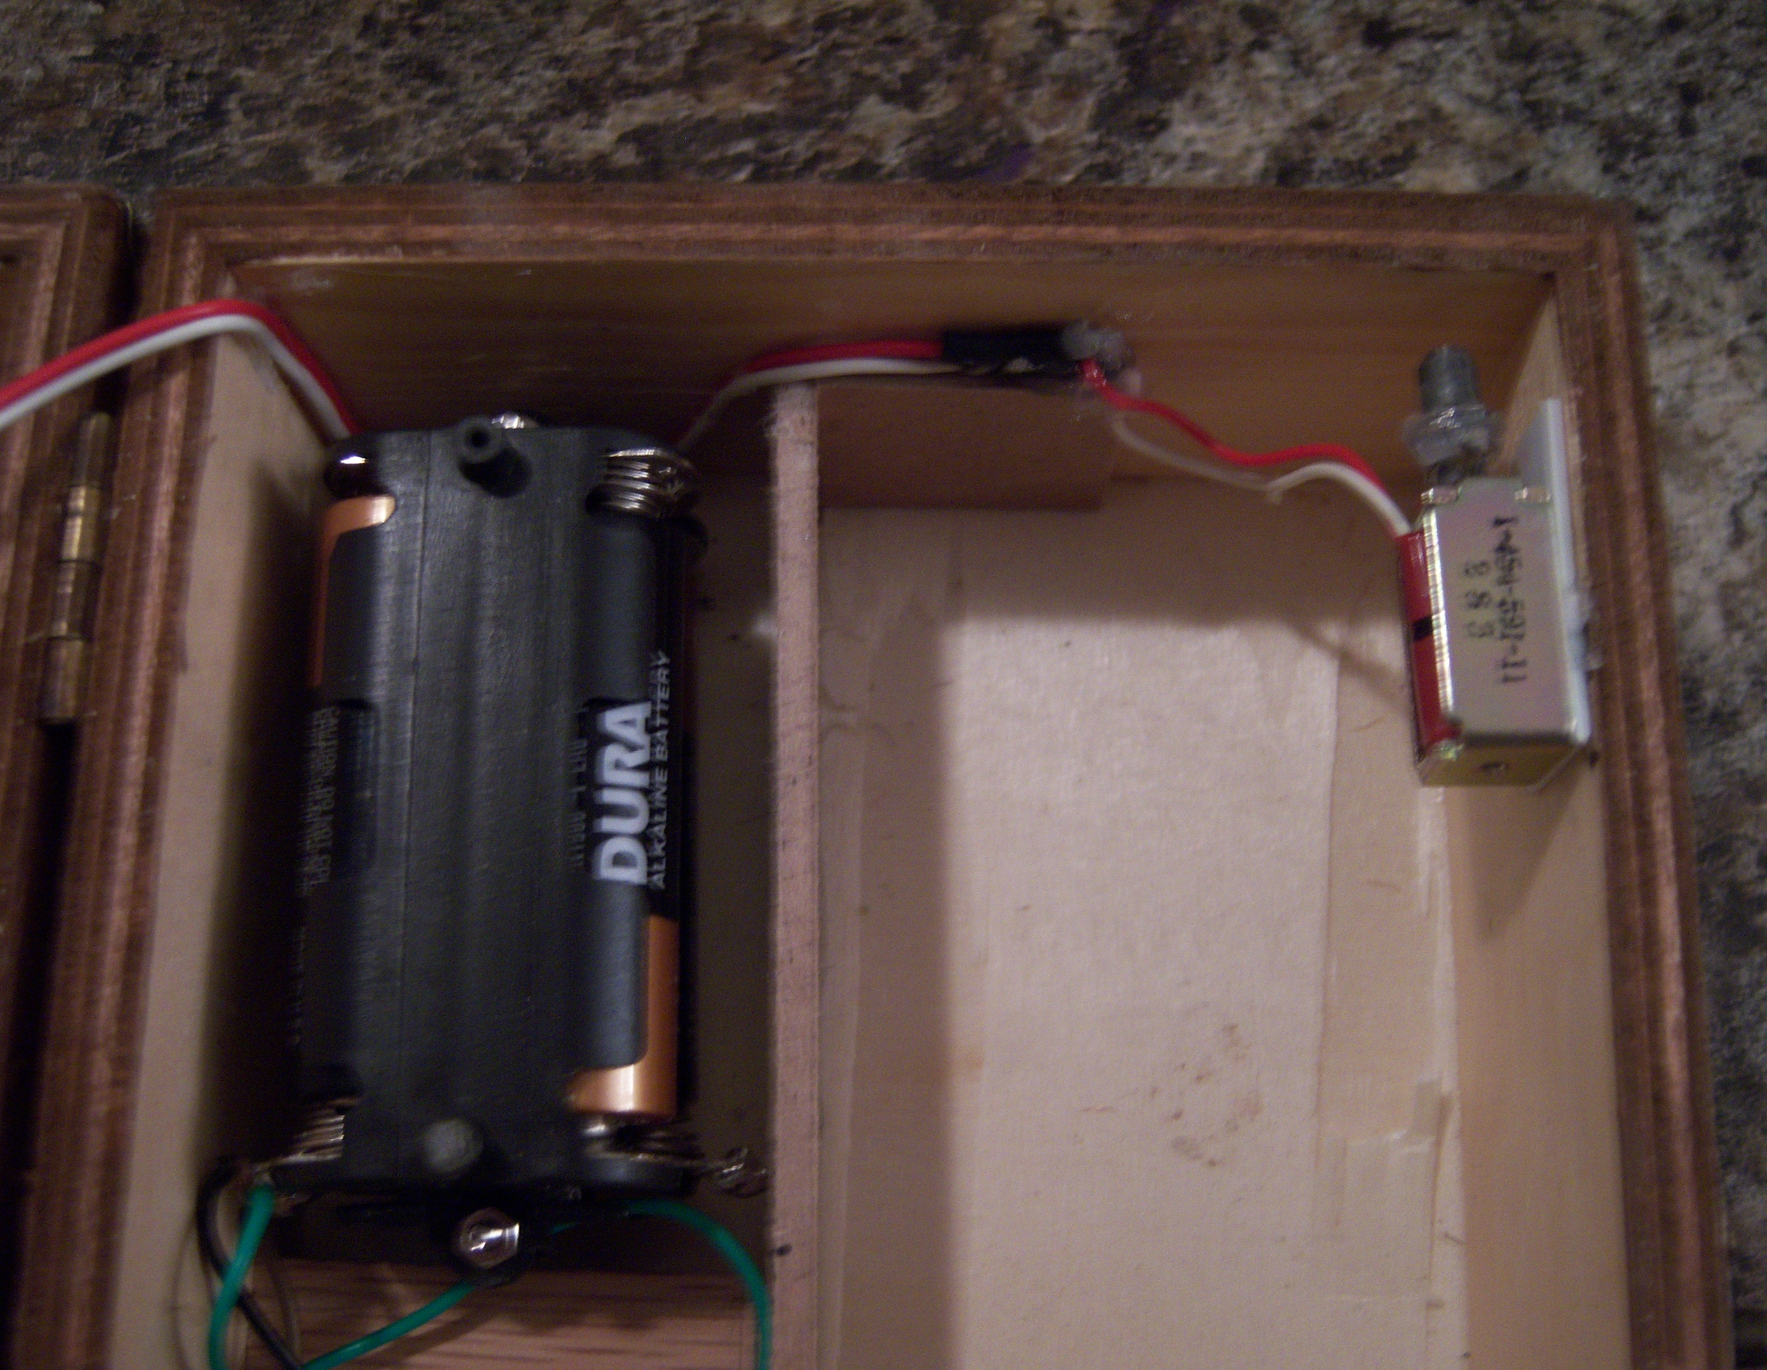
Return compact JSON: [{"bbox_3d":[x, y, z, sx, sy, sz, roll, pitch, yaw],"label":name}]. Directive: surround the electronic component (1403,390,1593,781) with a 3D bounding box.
[{"bbox_3d":[0.043,-0.006,0.137,0.009,0.011,0.025,1,70,4],"label":"electronic component"}]

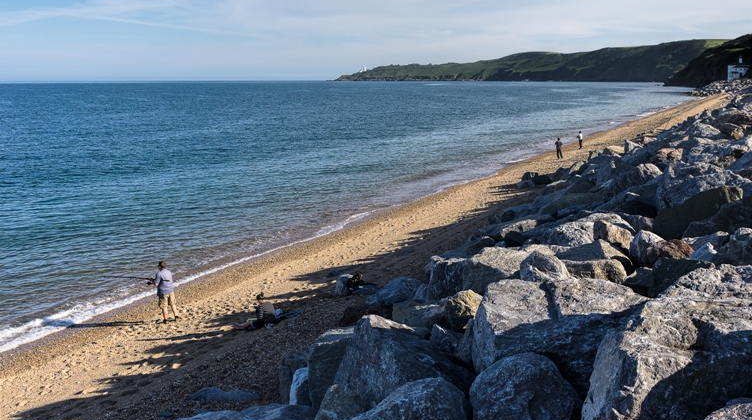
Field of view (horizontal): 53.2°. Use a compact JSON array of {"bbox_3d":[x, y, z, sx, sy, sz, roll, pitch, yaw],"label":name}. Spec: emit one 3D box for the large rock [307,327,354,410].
[{"bbox_3d":[-0.646,2.867,13.676,1.000,1.300,1.000,3,10,17],"label":"large rock"}]

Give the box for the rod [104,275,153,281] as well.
[{"bbox_3d":[-6.924,1.960,21.518,2.420,0.100,0.060,0,9,26],"label":"rod"}]

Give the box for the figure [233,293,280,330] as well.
[{"bbox_3d":[-3.022,2.554,18.999,0.950,0.880,0.500,4,10,22],"label":"figure"}]

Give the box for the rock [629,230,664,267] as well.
[{"bbox_3d":[5.509,0.804,15.300,0.680,0.700,0.720,1,10,6],"label":"rock"}]

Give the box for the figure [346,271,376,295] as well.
[{"bbox_3d":[-0.398,2.002,20.600,0.600,0.560,0.700,6,11,30],"label":"figure"}]

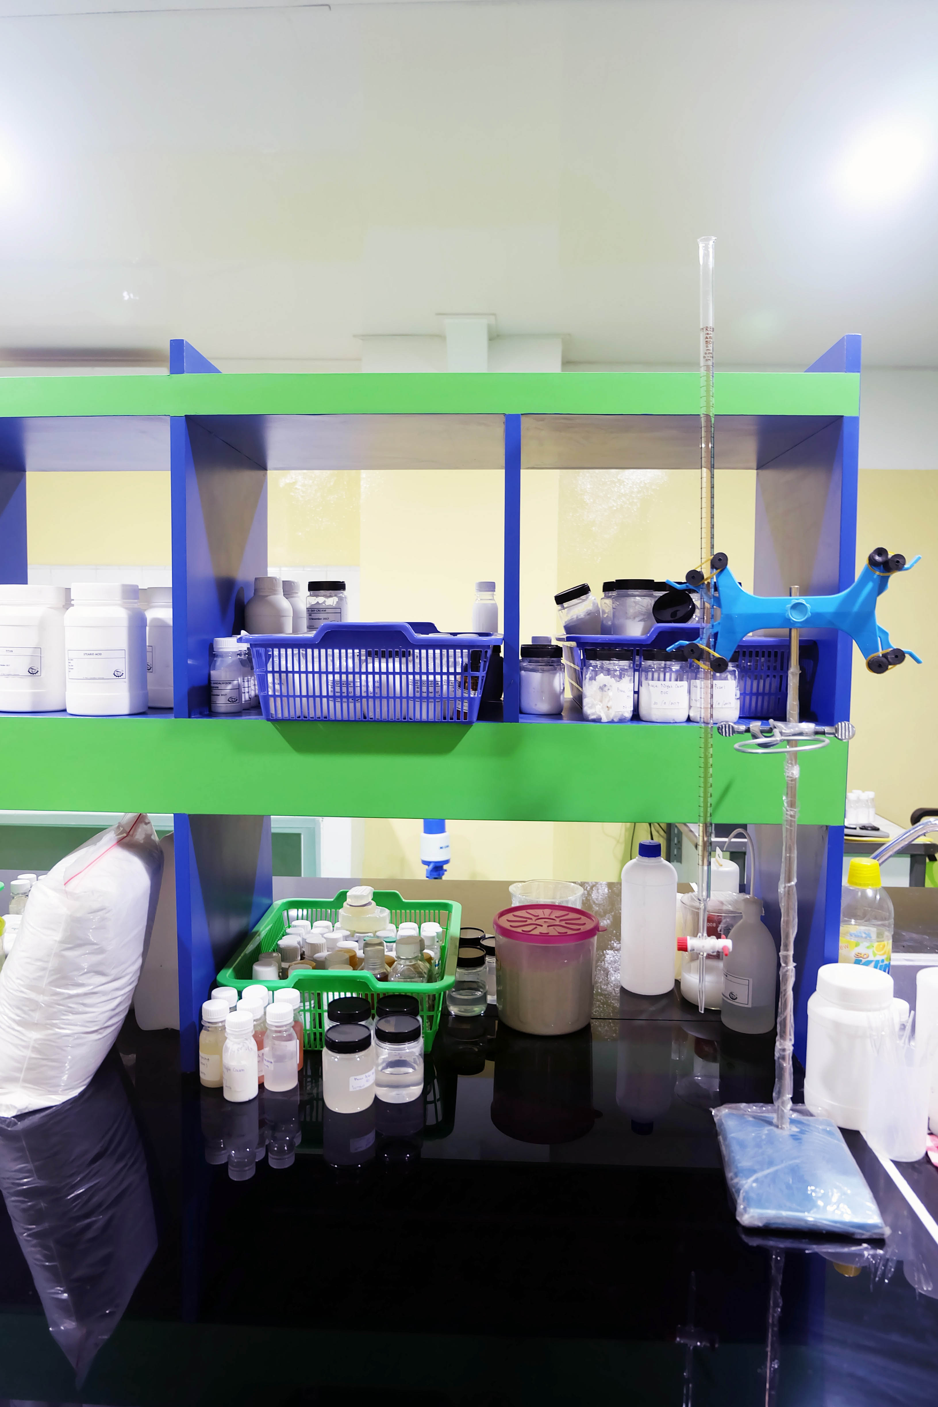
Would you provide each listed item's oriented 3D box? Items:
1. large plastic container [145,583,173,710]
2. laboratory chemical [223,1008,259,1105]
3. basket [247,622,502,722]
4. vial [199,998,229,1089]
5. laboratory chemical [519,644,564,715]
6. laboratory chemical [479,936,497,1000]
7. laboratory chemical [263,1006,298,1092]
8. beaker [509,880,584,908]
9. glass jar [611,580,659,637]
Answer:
[{"bbox_3d":[-0.413,-0.079,1.345,0.100,0.167,0.100,1,4,3],"label":"large plastic container"},{"bbox_3d":[-0.270,0.416,1.110,0.041,0.095,0.041,0,5,0],"label":"laboratory chemical"},{"bbox_3d":[-0.106,-0.050,1.261,0.305,0.118,0.365,1,5,3],"label":"basket"},{"bbox_3d":[-0.307,0.413,1.143,0.041,0.095,0.041,2,5,20],"label":"vial"},{"bbox_3d":[0.096,-0.032,1.226,0.059,0.088,0.059,0,4,0],"label":"laboratory chemical"},{"bbox_3d":[0.044,0.409,1.433,0.059,0.085,0.059,1,4,3],"label":"laboratory chemical"},{"bbox_3d":[-0.227,0.414,1.135,0.041,0.095,0.041,0,5,0],"label":"laboratory chemical"},{"bbox_3d":[0.121,0.364,1.481,0.117,0.140,0.115,2,5,17],"label":"beaker"},{"bbox_3d":[0.231,-0.127,1.303,0.062,0.087,0.062,1,4,10],"label":"glass jar"}]

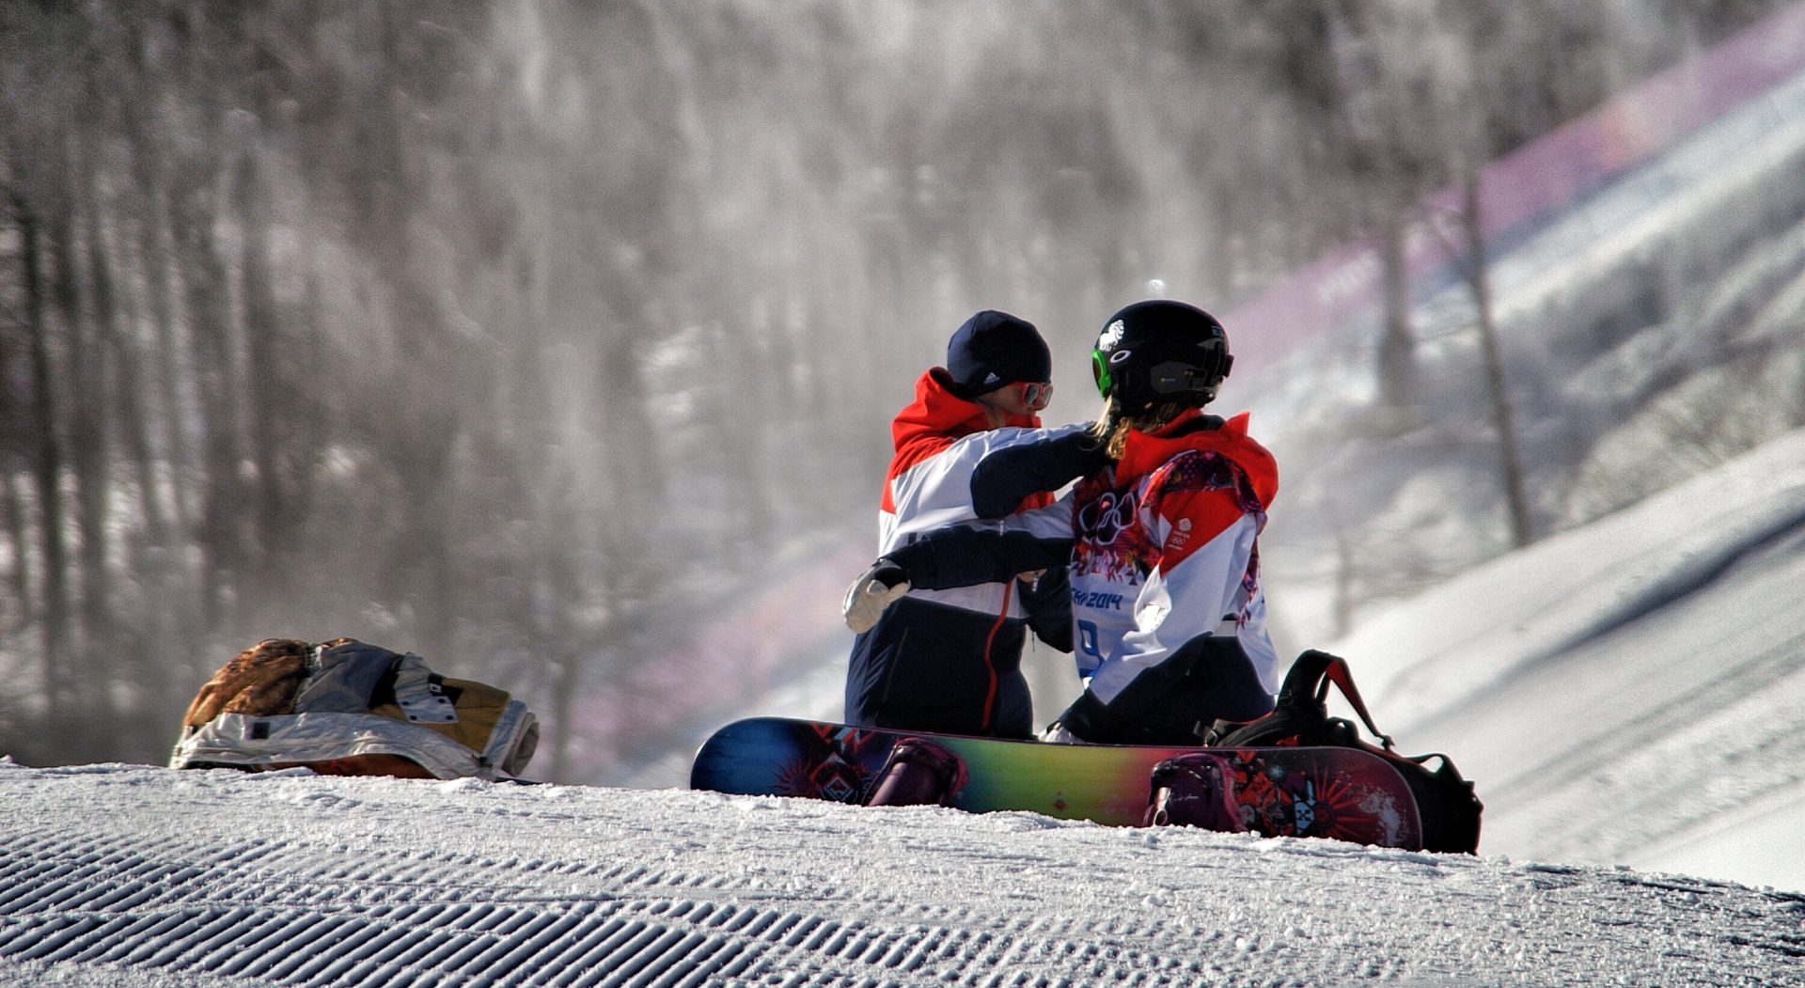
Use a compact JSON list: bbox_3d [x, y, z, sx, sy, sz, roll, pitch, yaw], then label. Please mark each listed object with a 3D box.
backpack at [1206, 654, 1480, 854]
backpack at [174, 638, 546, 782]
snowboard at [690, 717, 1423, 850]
[{"bbox_3d":[0.875,0.524,29.850,0.560,0.430,0.330,6,0,0],"label":"backpack"},{"bbox_3d":[-1.082,0.432,29.700,0.720,0.300,0.450,2,0,0],"label":"backpack"},{"bbox_3d":[0.303,0.601,29.500,1.490,0.285,0.150,3,-13,1],"label":"snowboard"}]

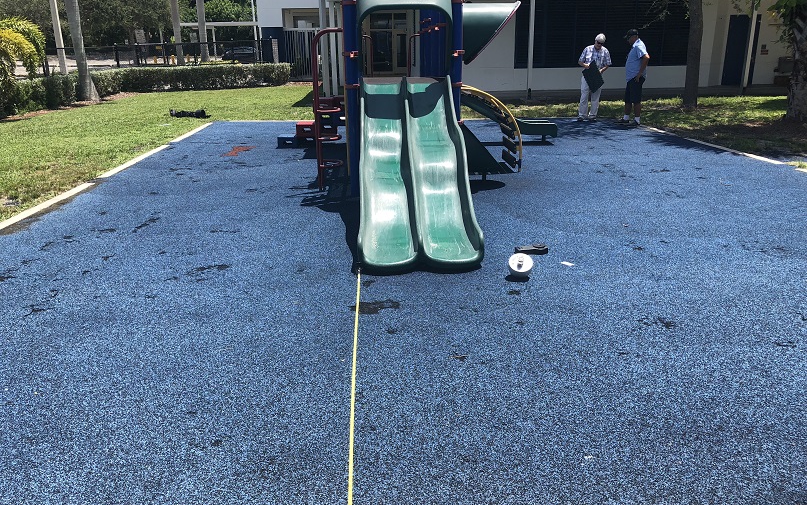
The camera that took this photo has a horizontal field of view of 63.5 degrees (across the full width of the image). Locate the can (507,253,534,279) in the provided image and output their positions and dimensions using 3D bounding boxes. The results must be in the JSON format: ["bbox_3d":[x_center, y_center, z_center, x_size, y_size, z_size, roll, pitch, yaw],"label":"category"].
[{"bbox_3d":[0.786,0.092,4.354,0.161,0.120,0.161,3,48,10],"label":"can"}]

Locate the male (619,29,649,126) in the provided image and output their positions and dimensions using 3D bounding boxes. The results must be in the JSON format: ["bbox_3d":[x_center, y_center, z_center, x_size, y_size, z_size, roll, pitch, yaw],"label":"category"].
[{"bbox_3d":[4.519,-3.413,12.752,0.540,1.789,0.500,0,17,3],"label":"male"}]

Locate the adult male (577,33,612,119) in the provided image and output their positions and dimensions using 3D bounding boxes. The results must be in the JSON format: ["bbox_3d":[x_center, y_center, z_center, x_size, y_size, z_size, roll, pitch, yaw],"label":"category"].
[{"bbox_3d":[3.938,-3.605,13.478,0.620,1.737,0.420,2,17,7],"label":"adult male"}]

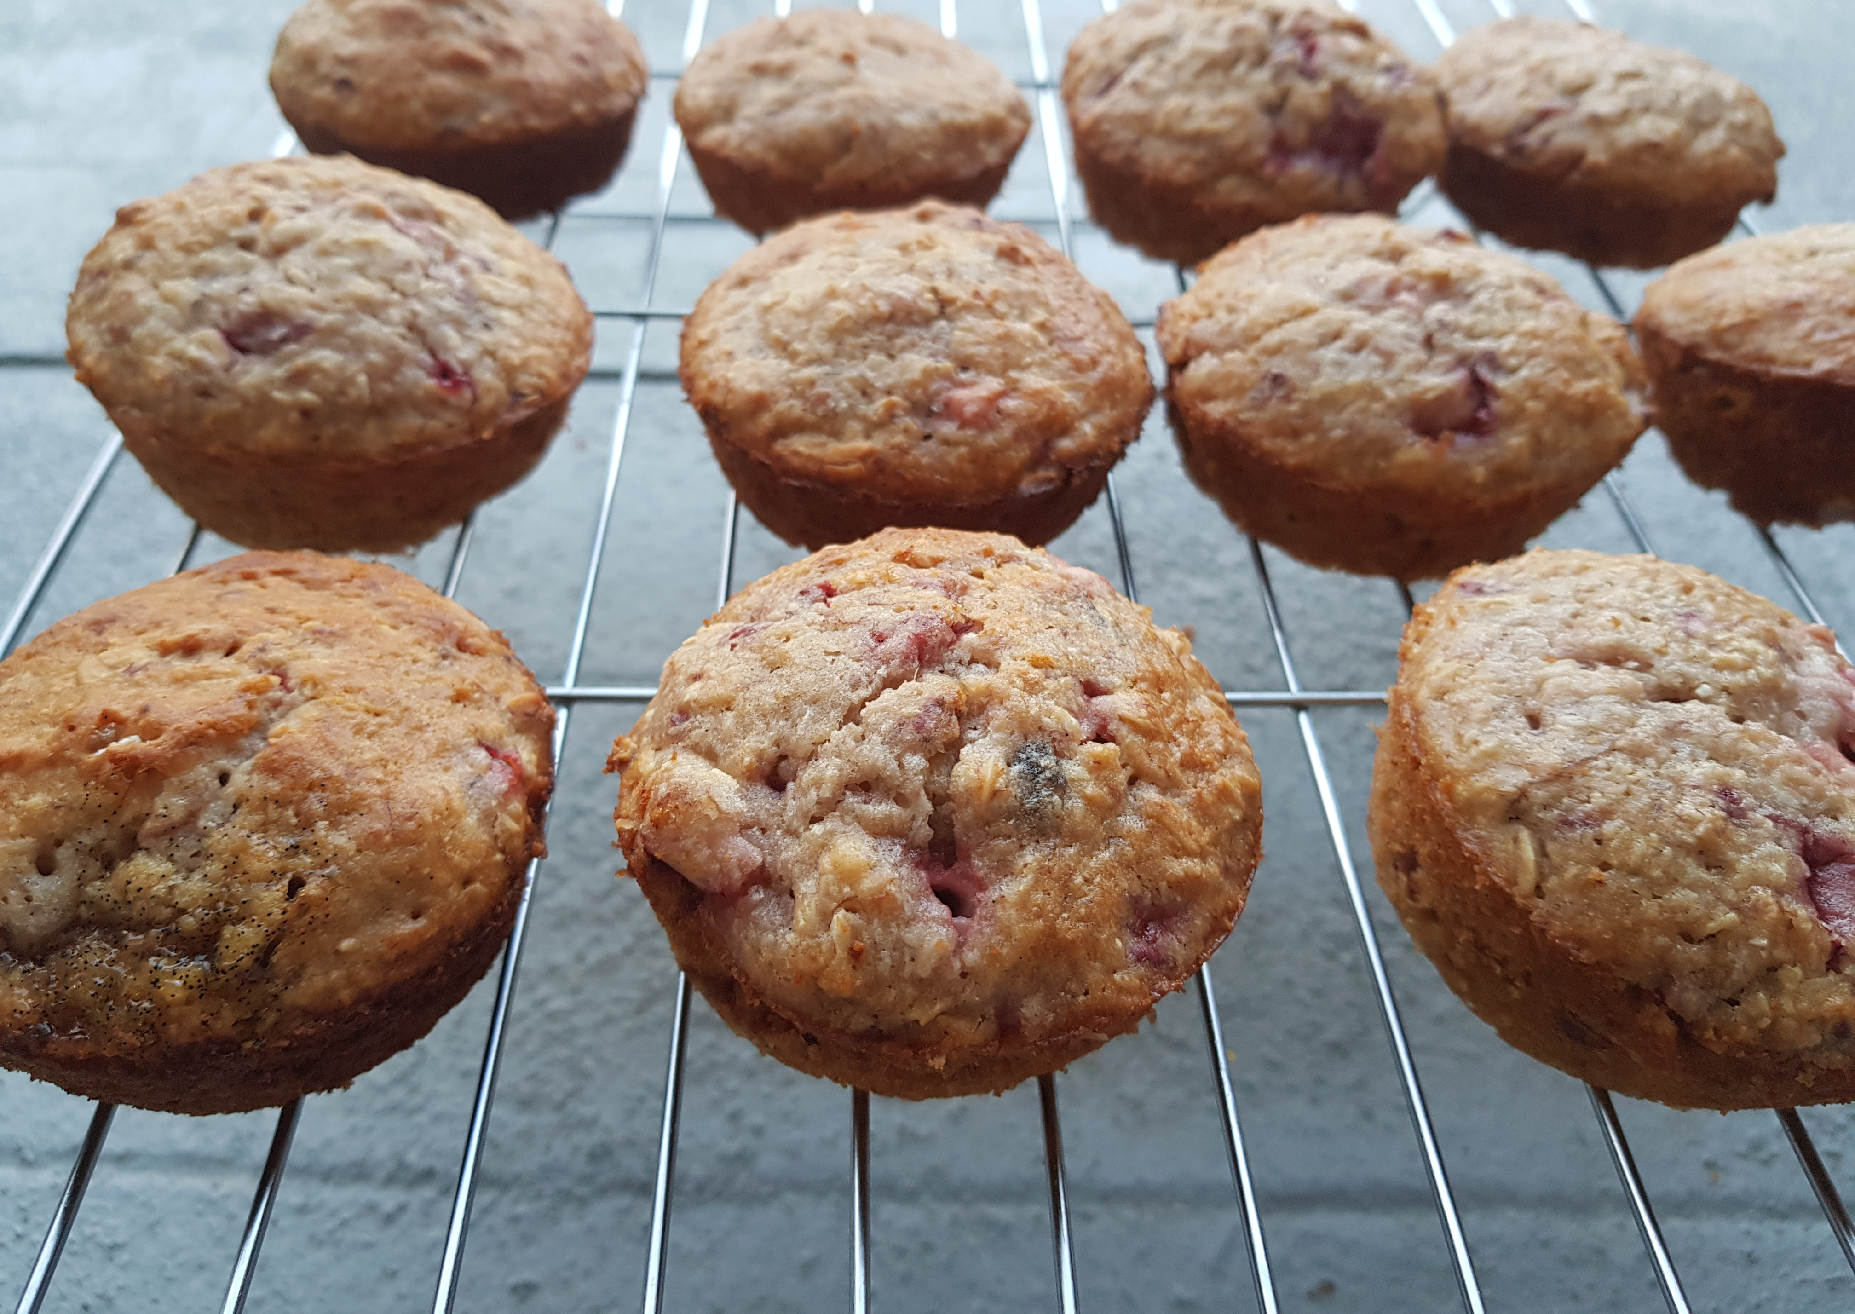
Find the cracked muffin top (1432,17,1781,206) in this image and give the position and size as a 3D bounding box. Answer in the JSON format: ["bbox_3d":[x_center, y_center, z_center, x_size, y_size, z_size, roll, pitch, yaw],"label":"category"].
[{"bbox_3d":[0.141,-0.117,0.284,0.073,0.016,0.073,0,47,-2],"label":"cracked muffin top"}]

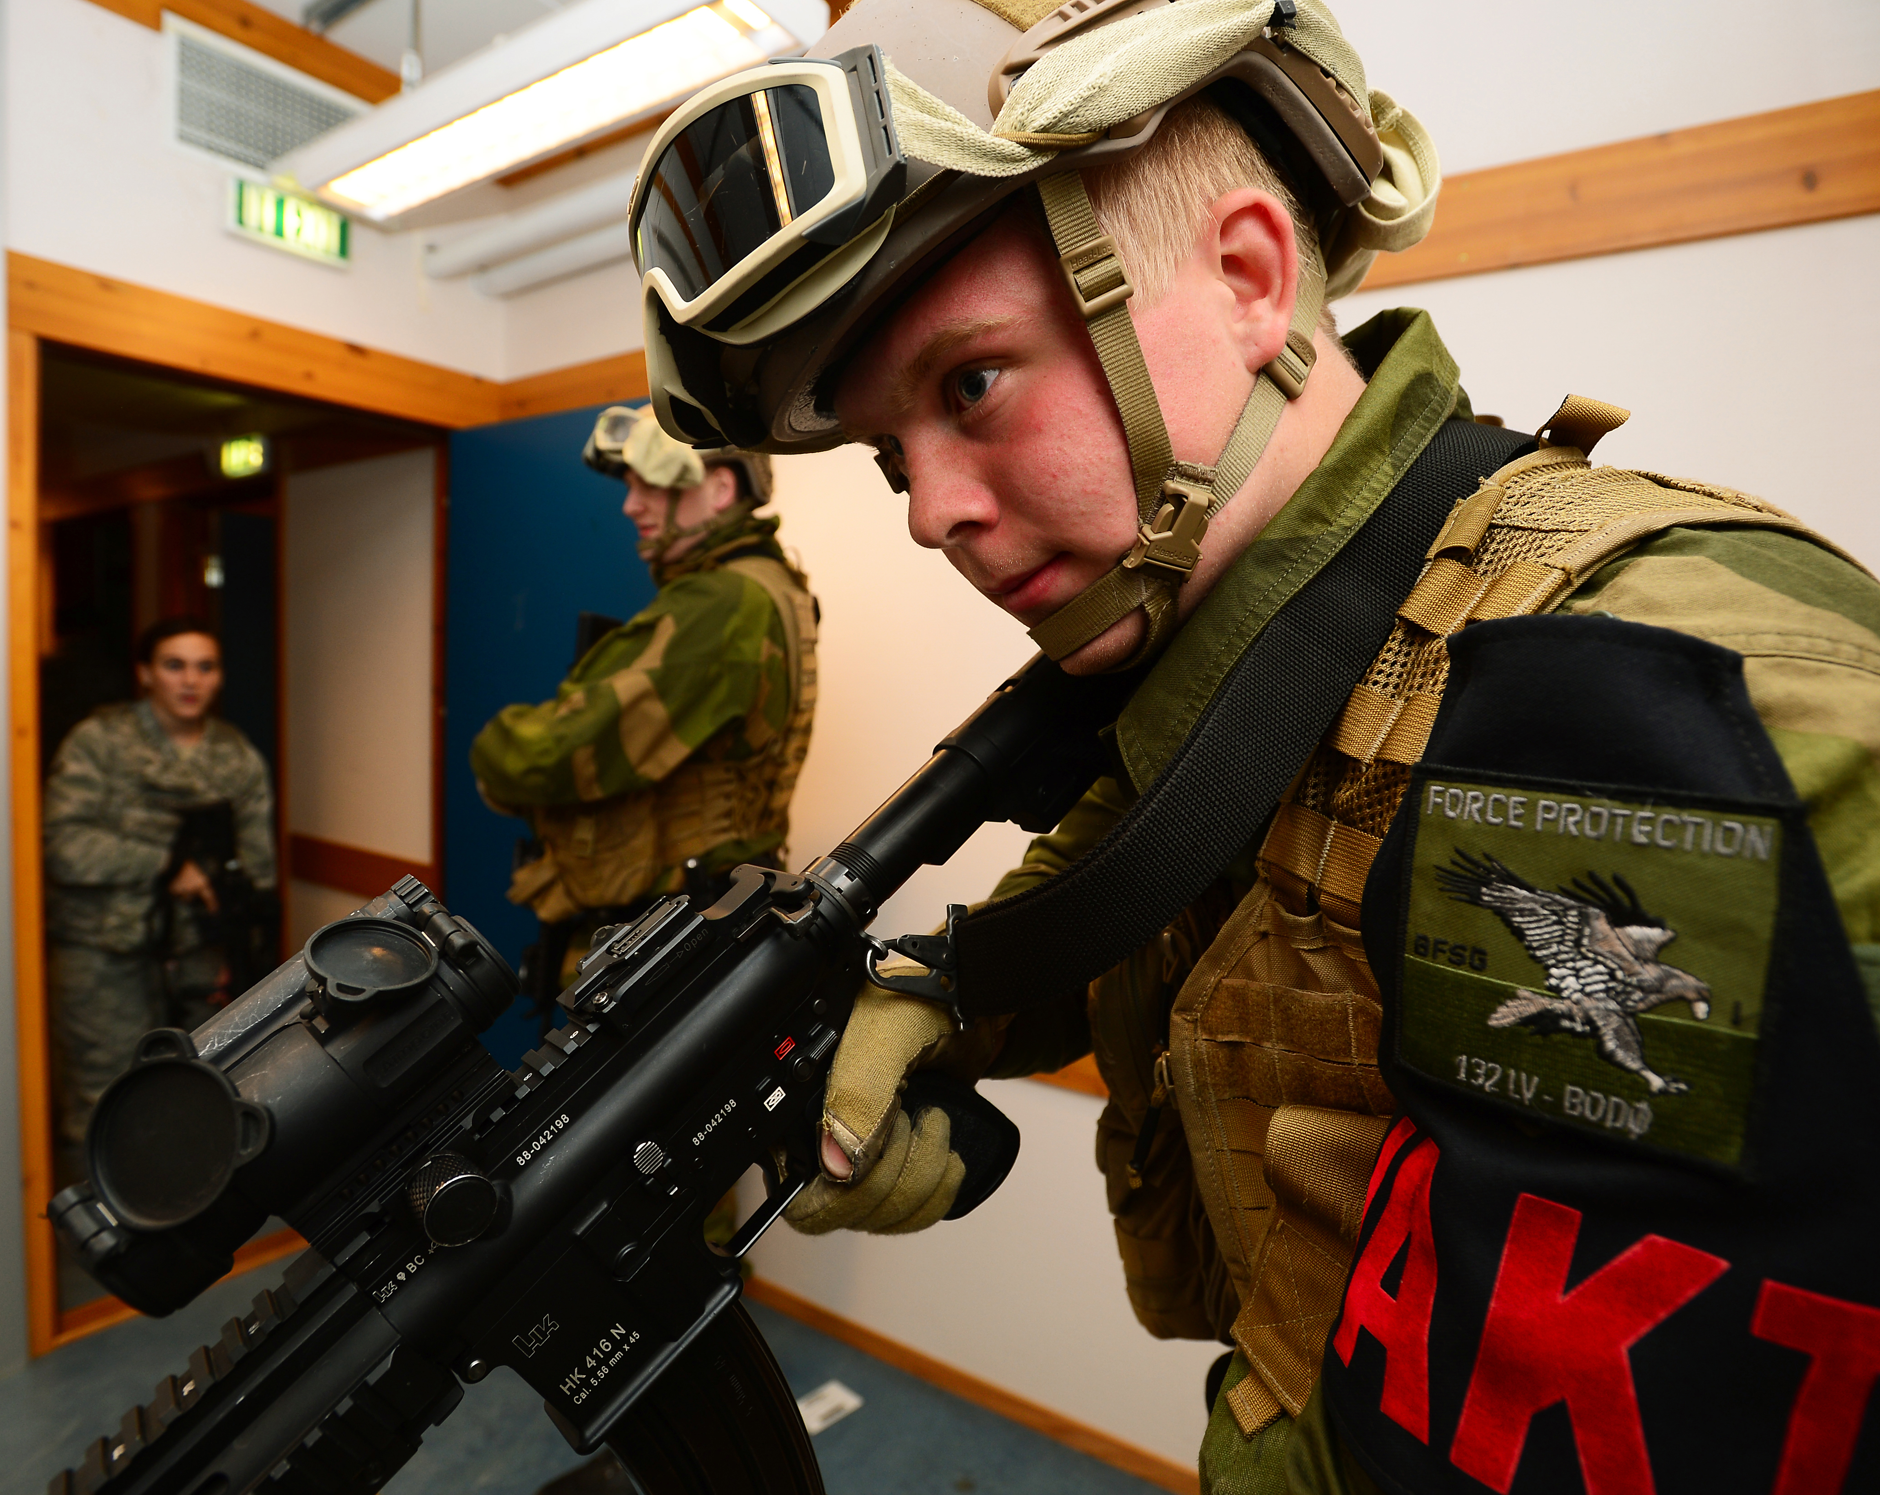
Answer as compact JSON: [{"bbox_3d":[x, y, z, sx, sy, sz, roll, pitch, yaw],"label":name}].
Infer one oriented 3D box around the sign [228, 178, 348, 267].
[{"bbox_3d":[-1.496,-1.197,2.442,0.050,0.122,0.248,4,4,33],"label":"sign"}]

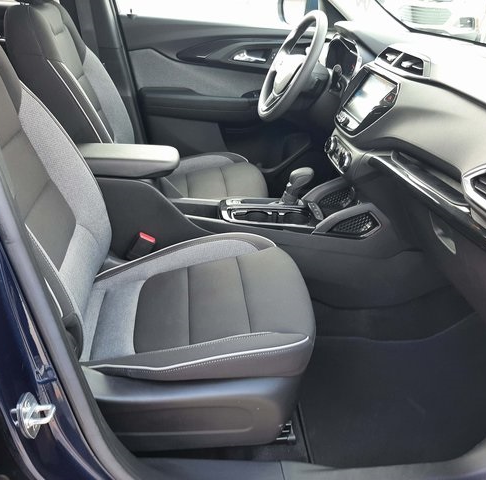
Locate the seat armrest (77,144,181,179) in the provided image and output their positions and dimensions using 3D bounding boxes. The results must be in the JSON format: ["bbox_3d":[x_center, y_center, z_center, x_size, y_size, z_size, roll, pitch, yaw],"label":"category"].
[{"bbox_3d":[-0.306,-0.209,1.266,0.290,0.066,0.135,1,27,-7],"label":"seat armrest"}]

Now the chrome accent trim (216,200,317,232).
[{"bbox_3d":[0.065,-0.070,1.375,0.250,0.030,0.175,1,27,-7],"label":"chrome accent trim"}]

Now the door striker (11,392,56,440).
[{"bbox_3d":[-0.298,0.255,0.693,0.053,0.080,0.044,1,27,-7],"label":"door striker"}]

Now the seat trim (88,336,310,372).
[{"bbox_3d":[-0.083,0.214,0.873,0.405,0.043,0.050,1,27,-7],"label":"seat trim"}]

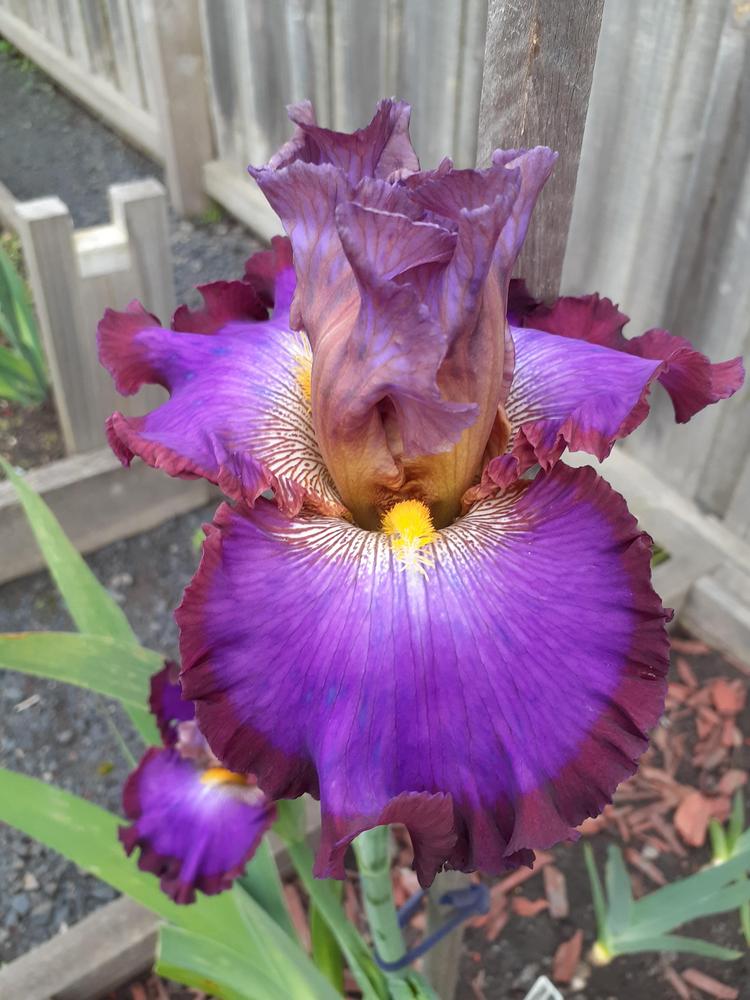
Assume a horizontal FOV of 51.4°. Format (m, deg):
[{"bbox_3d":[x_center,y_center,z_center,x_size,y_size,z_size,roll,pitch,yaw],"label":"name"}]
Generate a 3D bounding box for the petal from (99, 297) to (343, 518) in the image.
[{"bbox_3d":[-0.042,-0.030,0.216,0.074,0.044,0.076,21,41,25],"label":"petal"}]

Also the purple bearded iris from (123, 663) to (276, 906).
[{"bbox_3d":[-0.096,0.175,0.500,0.135,0.120,0.130,9,38,12],"label":"purple bearded iris"}]

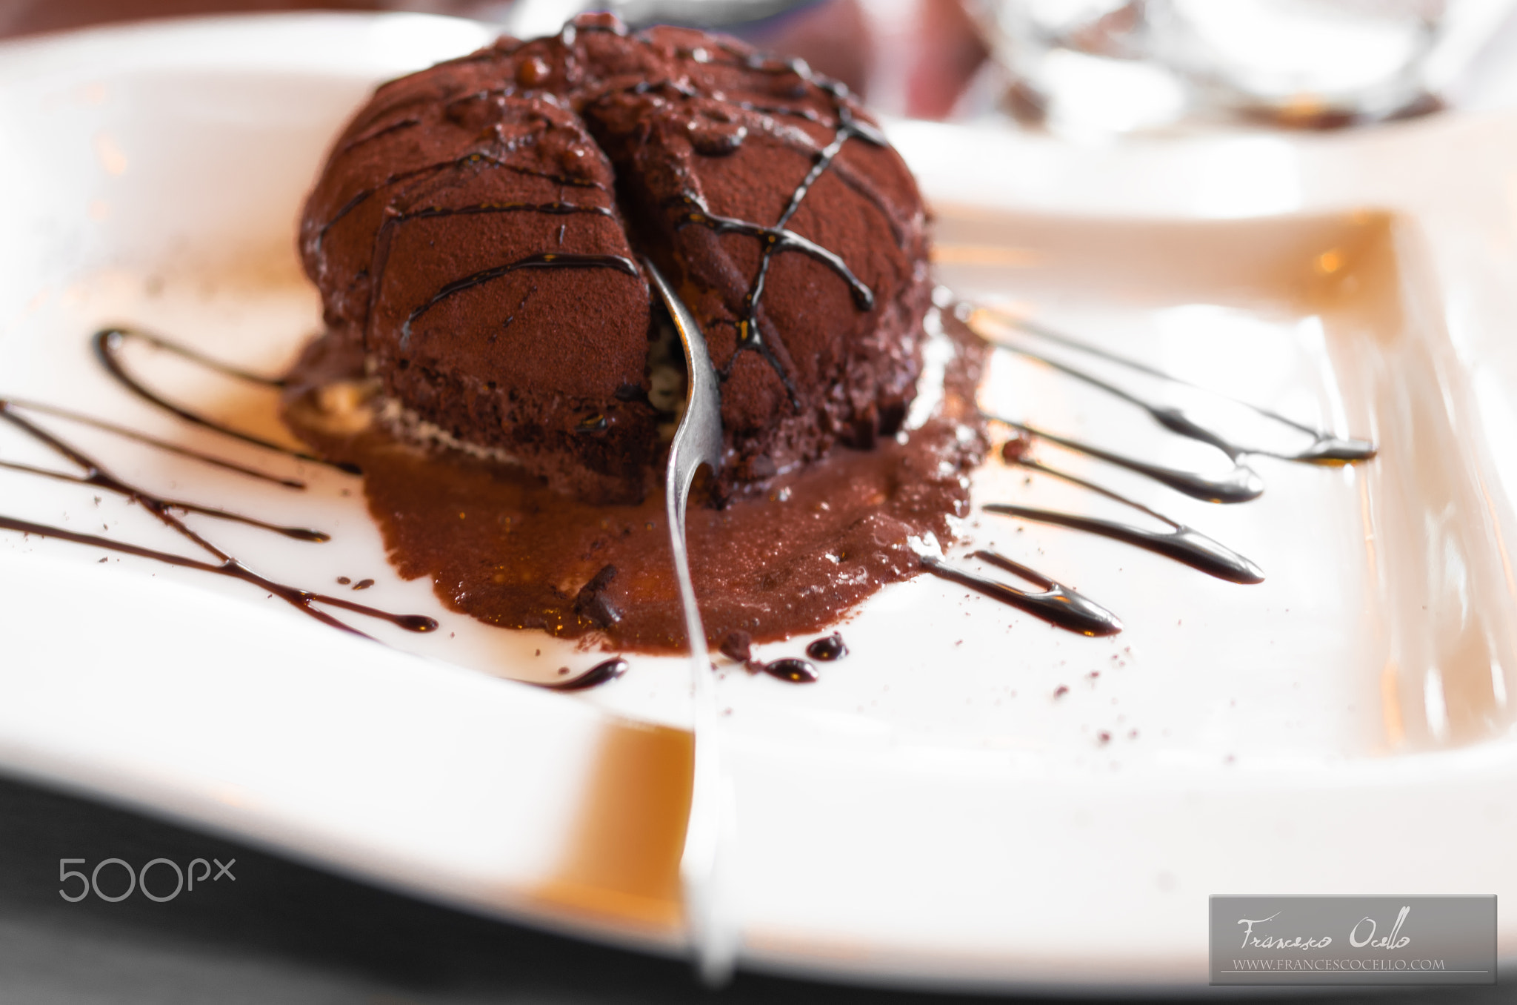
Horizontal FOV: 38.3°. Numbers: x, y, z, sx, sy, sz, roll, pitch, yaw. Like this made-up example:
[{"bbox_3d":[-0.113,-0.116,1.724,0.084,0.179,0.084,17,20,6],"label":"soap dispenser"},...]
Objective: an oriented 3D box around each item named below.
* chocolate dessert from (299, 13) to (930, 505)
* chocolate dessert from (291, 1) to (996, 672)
[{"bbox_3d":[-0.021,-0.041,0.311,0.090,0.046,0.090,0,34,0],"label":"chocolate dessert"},{"bbox_3d":[-0.018,-0.034,0.301,0.103,0.046,0.117,0,34,0],"label":"chocolate dessert"}]

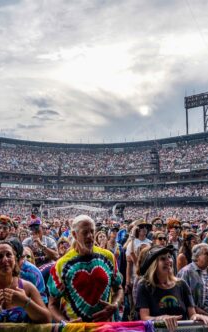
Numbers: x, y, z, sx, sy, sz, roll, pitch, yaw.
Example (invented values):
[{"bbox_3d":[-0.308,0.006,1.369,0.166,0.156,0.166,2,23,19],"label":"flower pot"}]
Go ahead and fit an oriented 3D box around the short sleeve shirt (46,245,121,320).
[{"bbox_3d":[-0.138,0.886,2.420,0.550,0.640,0.310,2,-8,-15],"label":"short sleeve shirt"}]

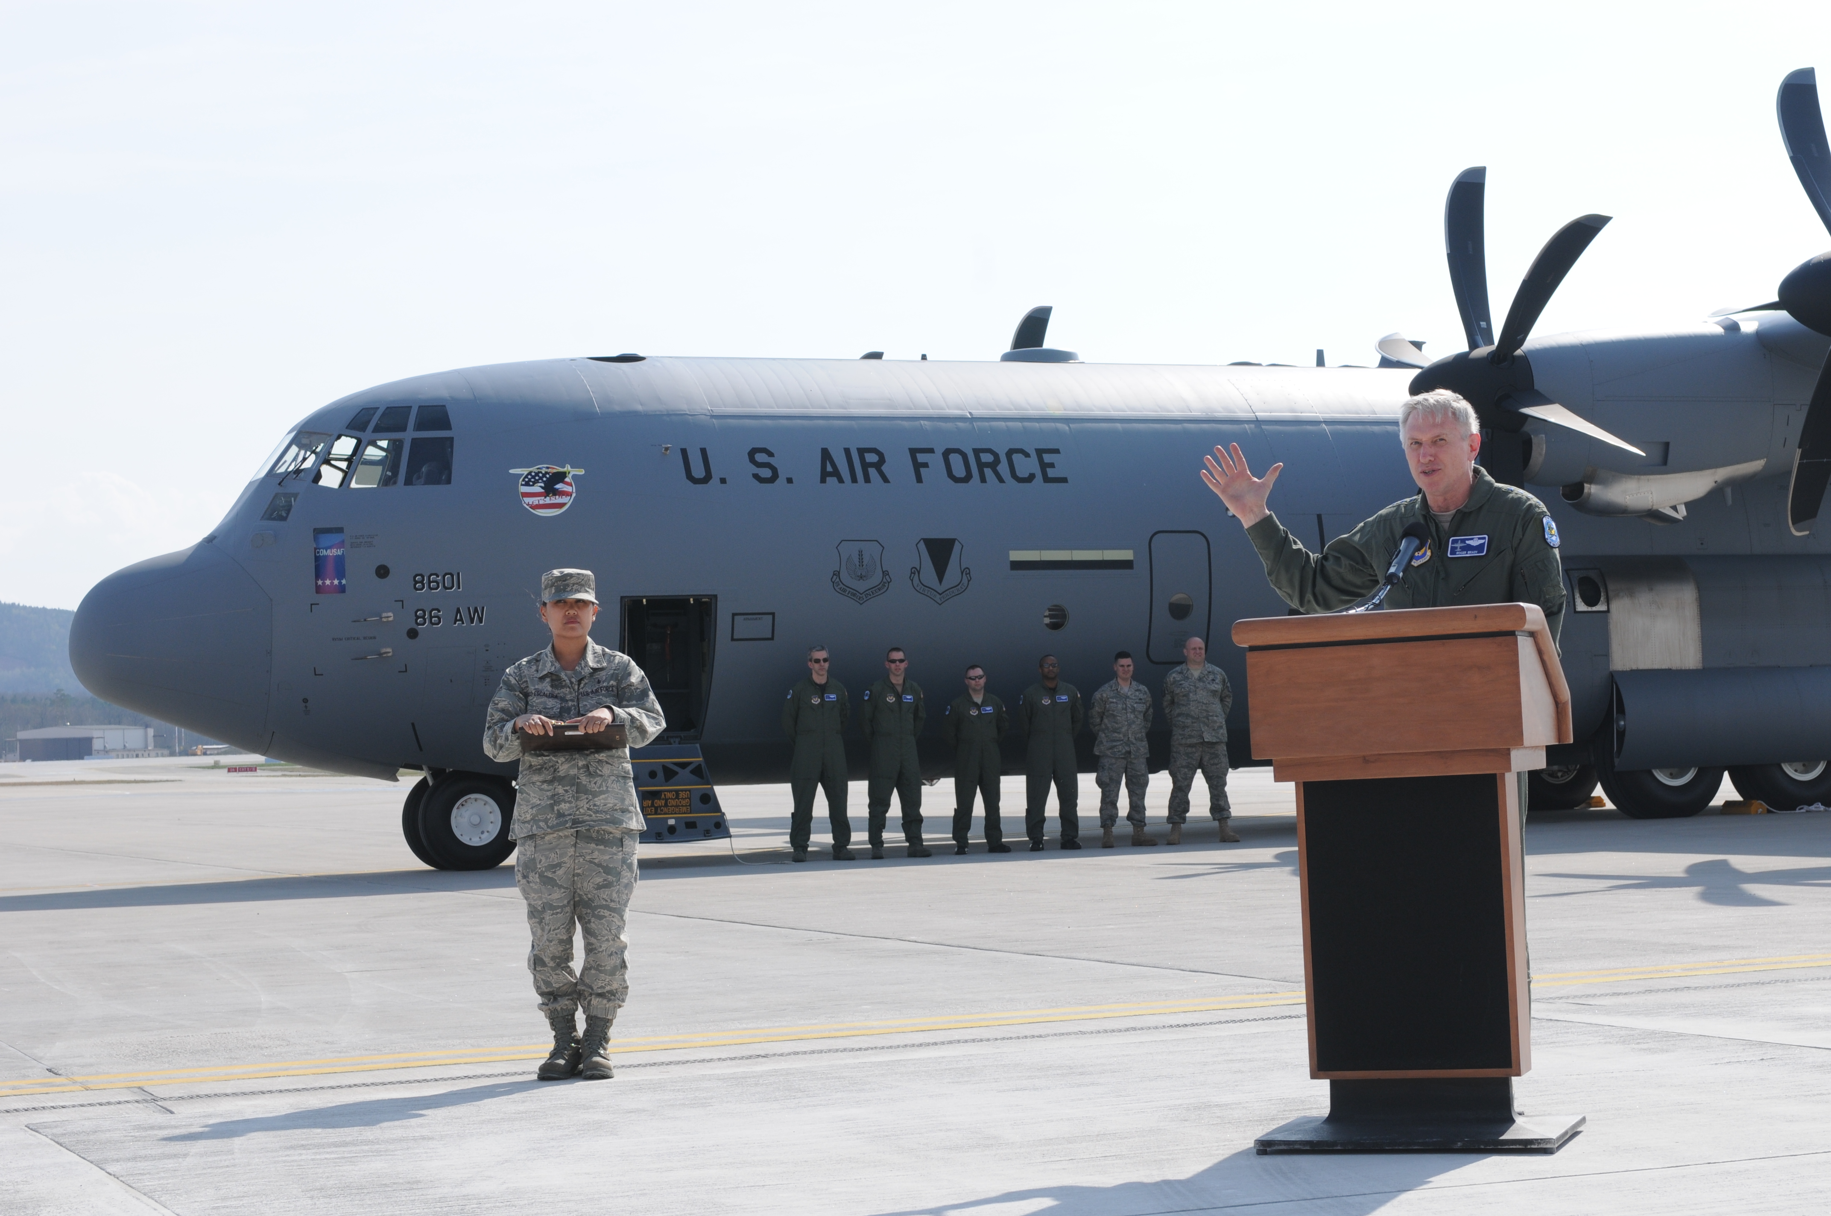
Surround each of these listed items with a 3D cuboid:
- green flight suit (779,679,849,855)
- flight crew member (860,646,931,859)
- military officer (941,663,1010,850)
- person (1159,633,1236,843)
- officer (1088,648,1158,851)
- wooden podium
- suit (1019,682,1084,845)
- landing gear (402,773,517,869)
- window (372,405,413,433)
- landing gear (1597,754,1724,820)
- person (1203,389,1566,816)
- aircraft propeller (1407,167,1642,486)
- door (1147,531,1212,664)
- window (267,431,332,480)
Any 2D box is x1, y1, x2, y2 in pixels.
[{"bbox_3d":[-0.882,1.366,29.965,0.570,1.540,0.340,-1,-2,-23],"label":"green flight suit"},{"bbox_3d":[-0.171,1.282,30.205,0.570,1.860,0.370,-1,-2,-23],"label":"flight crew member"},{"bbox_3d":[0.537,1.344,30.445,0.560,1.700,0.370,-1,-2,-23],"label":"military officer"},{"bbox_3d":[2.591,1.211,31.139,0.620,1.900,0.380,-1,-2,-23],"label":"person"},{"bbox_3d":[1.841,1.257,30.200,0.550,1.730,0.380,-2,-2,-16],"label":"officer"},{"bbox_3d":[1.202,0.643,8.188,0.715,1.260,0.550,-3,-2,20],"label":"wooden podium"},{"bbox_3d":[1.218,1.399,30.675,0.560,1.470,0.340,-1,-2,-23],"label":"suit"},{"bbox_3d":[-4.117,1.879,31.092,1.020,1.020,0.900,-1,-2,-23],"label":"landing gear"},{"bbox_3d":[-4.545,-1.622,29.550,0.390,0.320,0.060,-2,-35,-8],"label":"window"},{"bbox_3d":[7.363,1.420,33.557,1.400,1.340,0.500,-1,-2,-23],"label":"landing gear"},{"bbox_3d":[1.206,0.354,8.550,0.880,1.800,0.520,-3,-2,19],"label":"person"},{"bbox_3d":[4.793,-1.908,29.636,1.100,4.100,4.000,-1,-2,-23],"label":"aircraft propeller"},{"bbox_3d":[2.453,-0.094,31.821,0.640,1.240,0.200,-1,-2,-23],"label":"door"},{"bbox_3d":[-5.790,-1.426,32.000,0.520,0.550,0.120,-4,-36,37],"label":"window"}]

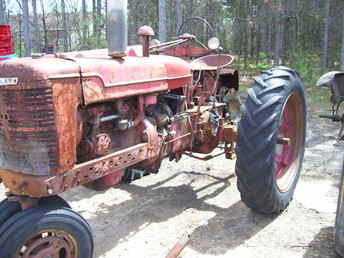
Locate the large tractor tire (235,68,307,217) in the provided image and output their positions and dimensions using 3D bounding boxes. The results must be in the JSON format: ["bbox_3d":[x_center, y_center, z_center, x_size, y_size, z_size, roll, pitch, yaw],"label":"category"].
[{"bbox_3d":[1.045,0.124,3.600,0.300,1.465,1.465,6,12,33],"label":"large tractor tire"}]

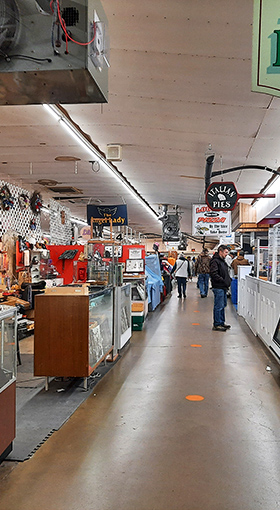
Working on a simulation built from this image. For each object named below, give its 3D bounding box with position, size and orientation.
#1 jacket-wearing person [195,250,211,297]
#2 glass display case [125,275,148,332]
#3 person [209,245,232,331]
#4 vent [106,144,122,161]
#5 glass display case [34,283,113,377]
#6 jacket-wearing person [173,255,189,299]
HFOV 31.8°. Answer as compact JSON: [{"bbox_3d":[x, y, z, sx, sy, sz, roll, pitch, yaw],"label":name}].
[{"bbox_3d":[2.280,0.660,17.800,0.550,1.790,0.340,0,0,7],"label":"jacket-wearing person"},{"bbox_3d":[-0.110,1.010,10.950,0.550,1.040,1.100,0,0,7],"label":"glass display case"},{"bbox_3d":[1.660,0.670,10.120,0.360,1.770,0.500,0,0,18],"label":"person"},{"bbox_3d":[-0.410,-1.640,7.880,0.240,0.240,0.140,0,0,7],"label":"vent"},{"bbox_3d":[-0.774,0.960,6.270,0.610,1.020,1.520,0,0,7],"label":"glass display case"},{"bbox_3d":[1.470,0.755,17.850,0.520,1.600,0.320,0,0,7],"label":"jacket-wearing person"}]

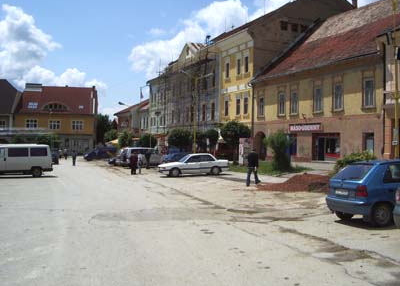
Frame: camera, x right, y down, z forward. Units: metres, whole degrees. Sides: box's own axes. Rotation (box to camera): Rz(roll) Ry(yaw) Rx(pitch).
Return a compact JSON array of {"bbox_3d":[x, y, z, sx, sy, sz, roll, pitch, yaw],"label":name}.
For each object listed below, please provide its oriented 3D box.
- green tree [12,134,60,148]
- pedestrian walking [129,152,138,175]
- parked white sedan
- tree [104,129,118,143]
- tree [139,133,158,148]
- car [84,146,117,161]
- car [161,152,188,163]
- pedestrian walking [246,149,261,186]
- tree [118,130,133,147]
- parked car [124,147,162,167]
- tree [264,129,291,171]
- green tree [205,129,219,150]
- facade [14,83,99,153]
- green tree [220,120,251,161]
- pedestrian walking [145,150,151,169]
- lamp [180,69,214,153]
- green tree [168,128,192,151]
[{"bbox_3d":[-25.692,0.707,68.963,7.200,4.400,3.600,0,-1,0],"label":"green tree"},{"bbox_3d":[-4.520,1.400,29.800,0.550,1.580,0.380,1,-1,-14],"label":"pedestrian walking"},{"bbox_3d":[-0.420,1.380,28.100,4.450,1.410,1.690,-1,-1,-18],"label":"parked white sedan"},{"bbox_3d":[-16.739,0.217,83.953,3.400,5.600,3.400,1,-1,-30],"label":"tree"},{"bbox_3d":[-7.293,0.680,60.966,2.600,4.000,2.600,0,-1,-27],"label":"tree"},{"bbox_3d":[-14.611,1.901,65.000,4.700,1.850,1.820,0,-1,-22],"label":"car"},{"bbox_3d":[-1.306,1.529,37.000,4.100,1.450,1.680,0,-1,-26],"label":"car"},{"bbox_3d":[2.510,1.180,20.600,0.550,1.740,0.620,0,-2,44],"label":"pedestrian walking"},{"bbox_3d":[-10.200,0.360,60.000,1.950,4.000,1.950,1,-1,0],"label":"tree"},{"bbox_3d":[-5.350,1.360,42.000,4.500,1.830,1.800,1,-1,-33],"label":"parked car"},{"bbox_3d":[5.130,0.480,28.800,1.800,2.750,1.800,1,-1,0],"label":"tree"},{"bbox_3d":[1.179,0.447,44.970,1.700,3.600,1.700,0,-1,0],"label":"green tree"},{"bbox_3d":[-26.900,-3.800,84.400,14.600,13.800,11.000,1,-1,-9],"label":"facade"},{"bbox_3d":[3.242,-0.008,38.968,2.650,3.750,2.650,0,-1,0],"label":"green tree"},{"bbox_3d":[-4.787,1.557,40.485,0.520,1.730,0.380,0,-1,6],"label":"pedestrian walking"},{"bbox_3d":[-0.280,-2.060,38.000,3.100,8.300,0.400,1,-1,-23],"label":"lamp"},{"bbox_3d":[-2.164,0.349,49.467,2.800,3.900,2.800,0,-1,0],"label":"green tree"}]

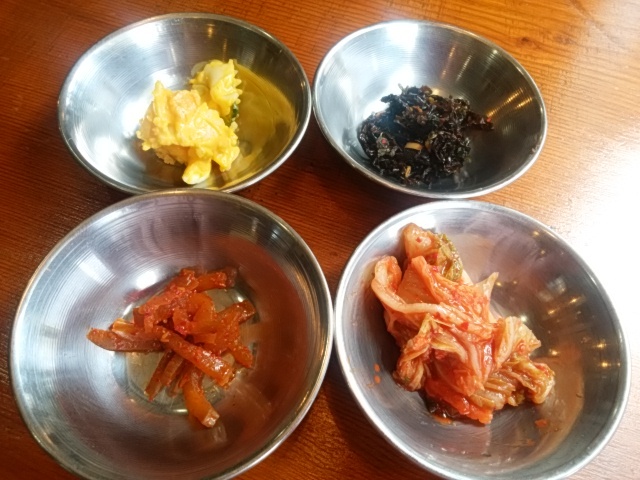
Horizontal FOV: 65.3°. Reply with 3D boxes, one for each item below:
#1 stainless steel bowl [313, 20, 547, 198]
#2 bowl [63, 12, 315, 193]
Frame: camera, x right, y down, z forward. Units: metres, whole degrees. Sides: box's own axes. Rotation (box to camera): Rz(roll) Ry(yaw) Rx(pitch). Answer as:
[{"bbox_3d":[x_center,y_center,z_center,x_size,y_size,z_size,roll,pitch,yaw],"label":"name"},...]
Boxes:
[{"bbox_3d":[0.054,-0.060,0.268,0.117,0.041,0.117,1,63,-3],"label":"stainless steel bowl"},{"bbox_3d":[-0.065,-0.060,0.259,0.117,0.041,0.117,1,63,-3],"label":"bowl"}]

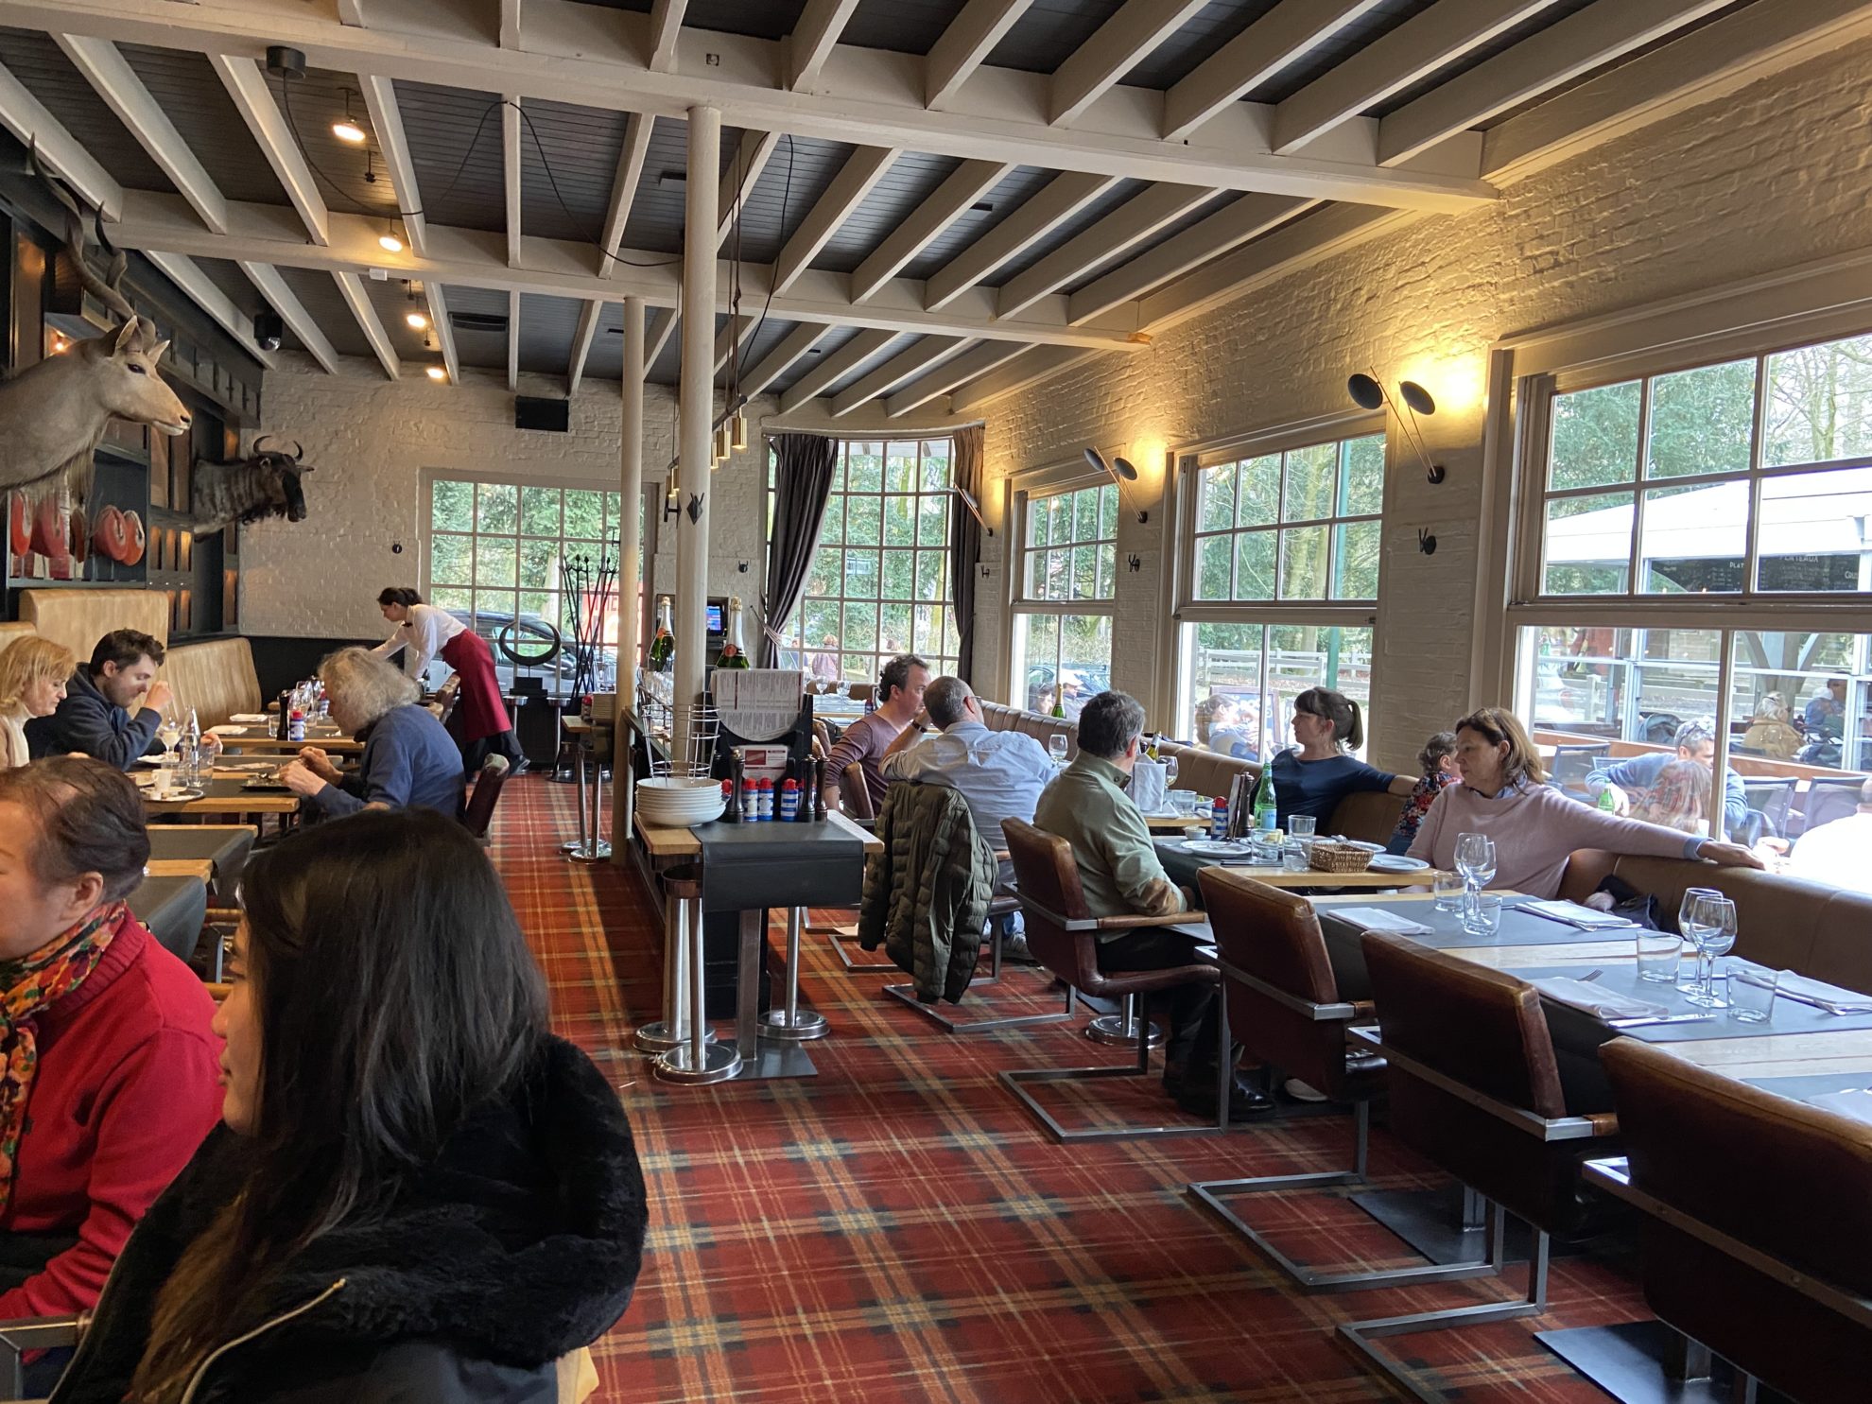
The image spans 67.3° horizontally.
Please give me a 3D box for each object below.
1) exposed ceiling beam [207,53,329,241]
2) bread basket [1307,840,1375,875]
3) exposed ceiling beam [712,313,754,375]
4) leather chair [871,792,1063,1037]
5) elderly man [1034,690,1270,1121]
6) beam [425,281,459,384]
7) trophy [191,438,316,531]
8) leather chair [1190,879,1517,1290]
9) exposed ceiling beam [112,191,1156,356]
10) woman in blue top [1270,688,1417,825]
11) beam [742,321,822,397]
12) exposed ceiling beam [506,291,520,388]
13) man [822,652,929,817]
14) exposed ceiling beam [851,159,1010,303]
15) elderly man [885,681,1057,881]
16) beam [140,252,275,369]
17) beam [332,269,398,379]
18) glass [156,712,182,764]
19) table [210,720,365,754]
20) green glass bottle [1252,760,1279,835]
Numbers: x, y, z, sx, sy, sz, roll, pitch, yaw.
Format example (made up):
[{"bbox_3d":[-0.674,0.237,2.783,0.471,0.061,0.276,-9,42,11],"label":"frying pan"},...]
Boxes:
[{"bbox_3d":[-2.778,-2.350,5.921,0.053,0.178,2.864,1,4,-17],"label":"exposed ceiling beam"},{"bbox_3d":[1.222,0.473,4.274,0.150,0.072,0.180,1,4,-17],"label":"bread basket"},{"bbox_3d":[-1.549,-2.553,10.256,0.065,0.170,4.400,1,4,-17],"label":"exposed ceiling beam"},{"bbox_3d":[0.183,0.743,5.447,0.530,0.850,0.600,1,4,-26],"label":"leather chair"},{"bbox_3d":[0.623,0.599,4.310,0.720,1.270,0.550,1,4,-18],"label":"elderly man"},{"bbox_3d":[-3.300,-2.515,9.433,0.060,0.177,4.133,1,4,-17],"label":"beam"},{"bbox_3d":[-4.885,-1.525,10.049,0.800,0.730,0.520,2,3,-7],"label":"trophy"},{"bbox_3d":[1.001,0.875,3.473,0.577,0.881,0.570,1,4,-17],"label":"leather chair"},{"bbox_3d":[-1.443,-2.379,7.935,5.802,0.252,0.252,1,4,-17],"label":"exposed ceiling beam"},{"bbox_3d":[1.288,0.573,5.014,0.720,1.240,0.620,0,4,-32],"label":"woman in blue top"},{"bbox_3d":[-1.098,-2.465,10.089,0.060,0.177,4.133,1,4,-17],"label":"beam"},{"bbox_3d":[-3.006,-2.644,10.015,0.066,0.190,4.489,1,4,-17],"label":"exposed ceiling beam"},{"bbox_3d":[-0.053,0.447,6.214,0.820,1.330,0.560,2,3,-2],"label":"man"},{"bbox_3d":[-0.049,-2.209,6.512,0.060,0.177,2.736,1,4,-17],"label":"exposed ceiling beam"},{"bbox_3d":[0.169,0.522,5.476,0.620,1.260,0.780,4,4,31],"label":"elderly man"},{"bbox_3d":[-4.614,-2.545,9.042,0.060,0.177,4.133,1,4,-17],"label":"beam"},{"bbox_3d":[-3.937,-2.665,9.738,0.066,0.190,4.489,1,4,-17],"label":"beam"},{"bbox_3d":[-3.142,0.148,5.760,0.095,0.213,0.095,1,4,-17],"label":"glass"},{"bbox_3d":[-3.154,0.531,6.886,0.700,0.750,0.700,1,4,-17],"label":"table"},{"bbox_3d":[1.141,0.327,4.838,0.080,0.285,0.080,1,4,-17],"label":"green glass bottle"}]

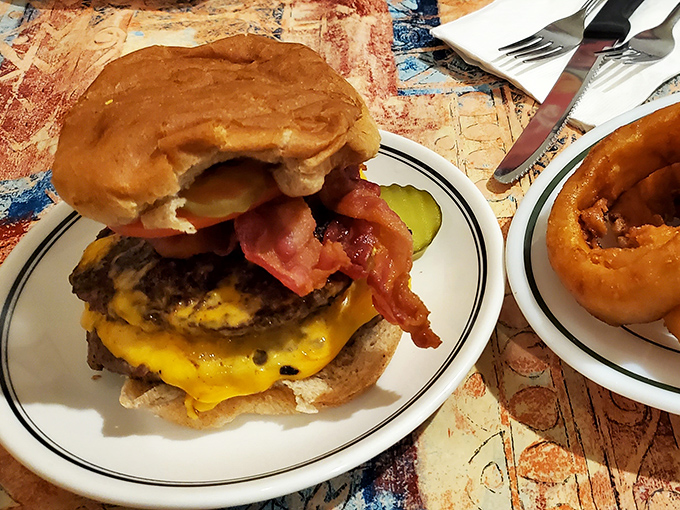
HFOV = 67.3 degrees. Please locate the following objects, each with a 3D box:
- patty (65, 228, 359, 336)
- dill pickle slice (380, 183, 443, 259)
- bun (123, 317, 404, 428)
[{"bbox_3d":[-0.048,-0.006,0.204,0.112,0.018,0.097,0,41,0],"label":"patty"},{"bbox_3d":[0.030,-0.017,0.262,0.045,0.006,0.044,0,52,0],"label":"dill pickle slice"},{"bbox_3d":[-0.035,0.016,0.227,0.125,0.024,0.118,0,52,0],"label":"bun"}]

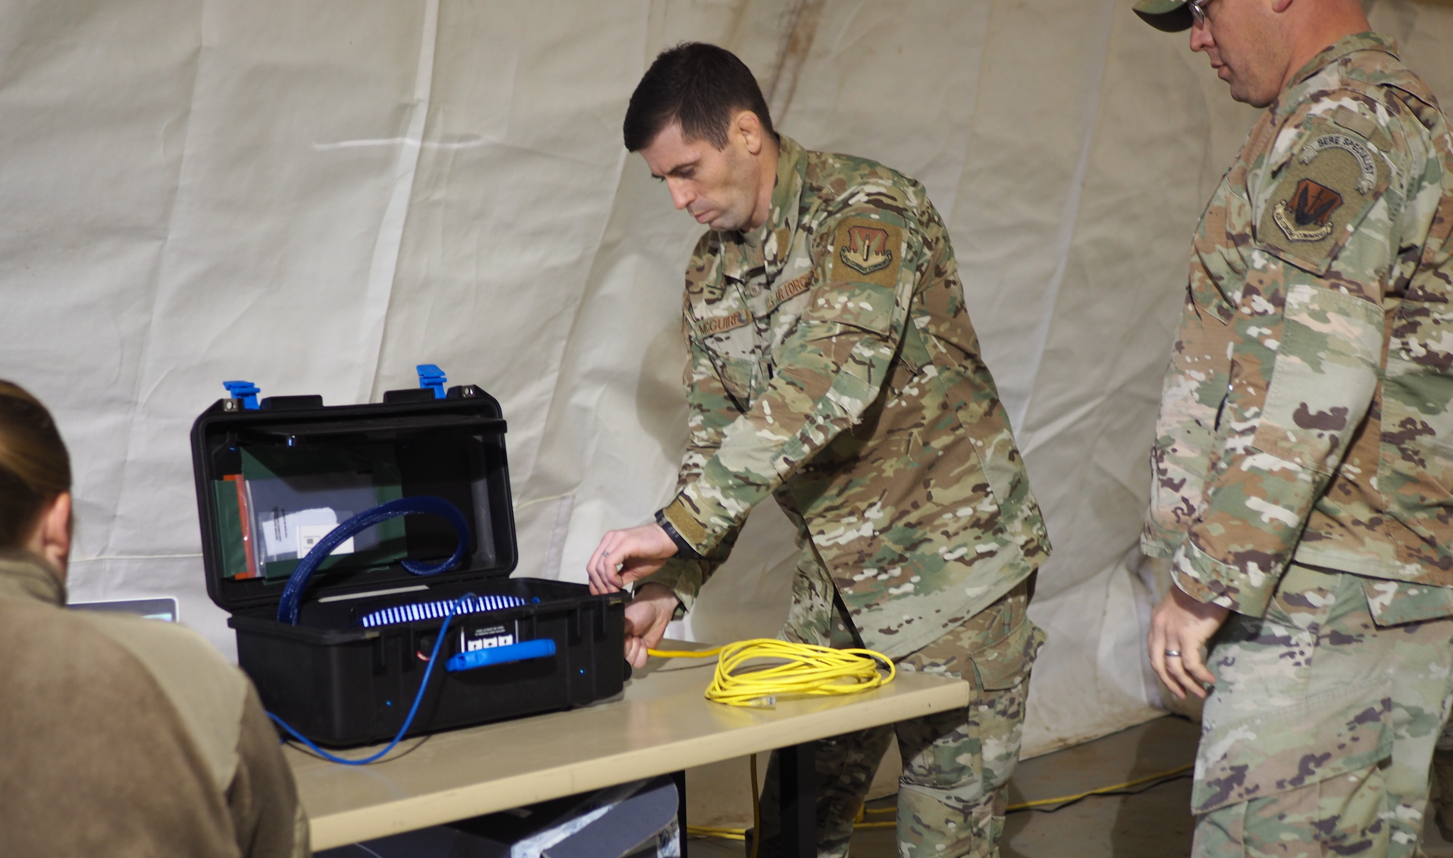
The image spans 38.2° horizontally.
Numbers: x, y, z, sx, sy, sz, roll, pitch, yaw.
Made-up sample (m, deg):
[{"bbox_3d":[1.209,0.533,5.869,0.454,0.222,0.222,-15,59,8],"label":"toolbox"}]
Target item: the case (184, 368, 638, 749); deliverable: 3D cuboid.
[{"bbox_3d":[-0.424,0.163,2.933,0.387,0.459,0.547,2,4,45],"label":"case"}]

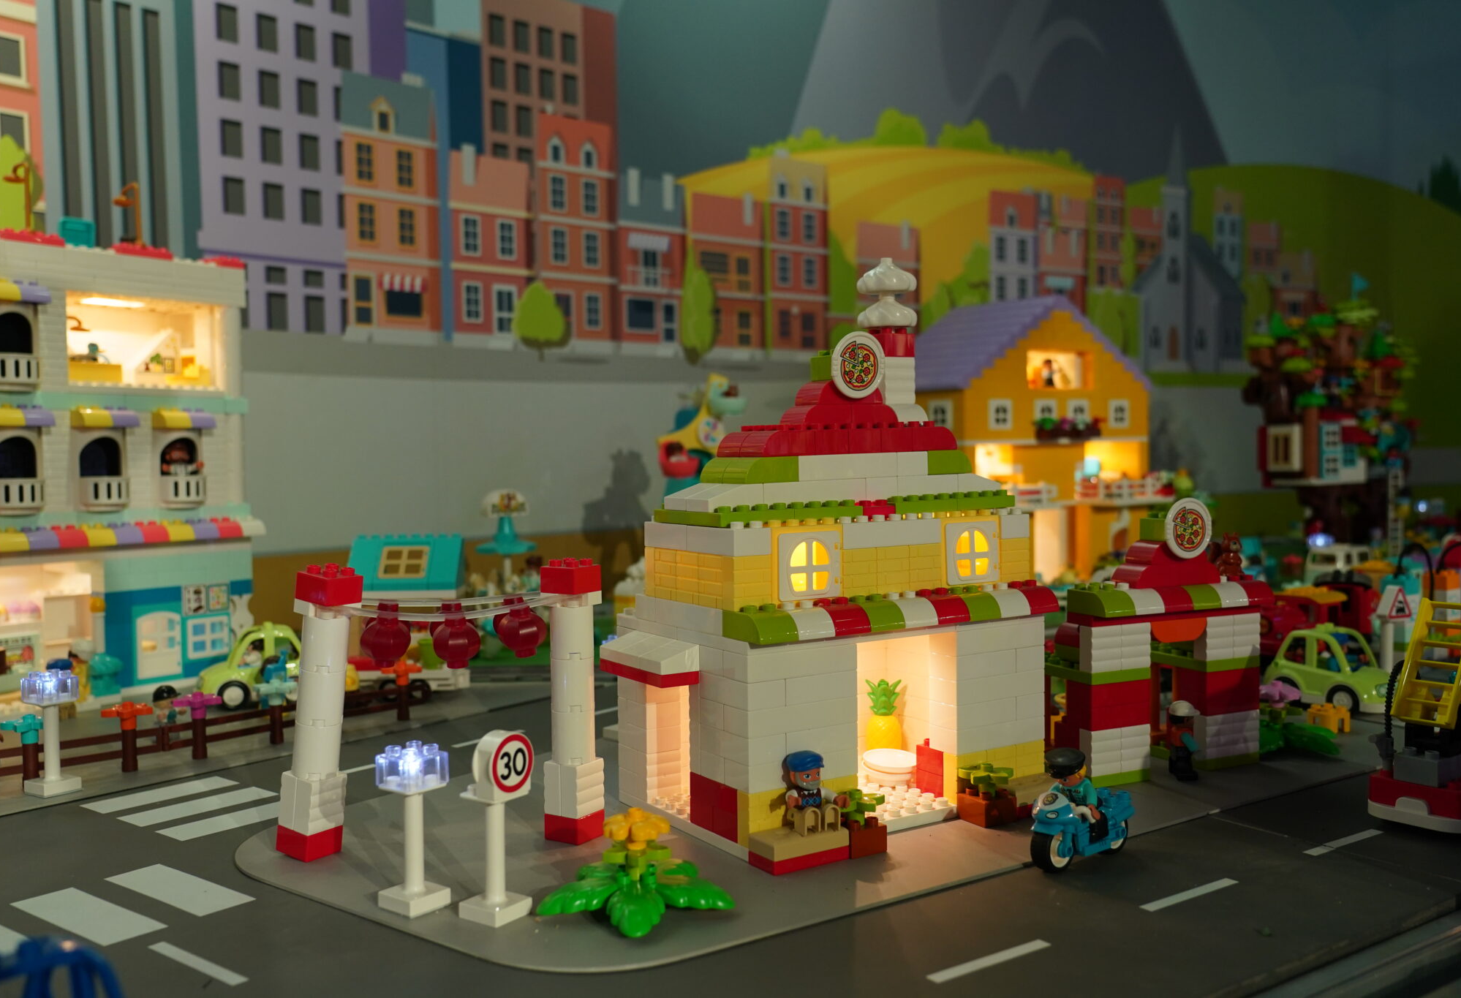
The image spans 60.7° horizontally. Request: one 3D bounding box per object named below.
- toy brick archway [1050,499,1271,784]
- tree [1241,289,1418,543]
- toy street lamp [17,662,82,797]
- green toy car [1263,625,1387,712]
[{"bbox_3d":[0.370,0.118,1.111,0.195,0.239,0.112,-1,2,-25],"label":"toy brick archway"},{"bbox_3d":[1.271,-0.137,2.650,0.370,0.645,0.360,-1,2,-11],"label":"tree"},{"bbox_3d":[-0.579,0.199,1.065,0.032,0.101,0.032,0,2,34],"label":"toy street lamp"},{"bbox_3d":[0.646,0.180,1.336,0.068,0.095,0.134,-2,2,-32],"label":"green toy car"}]

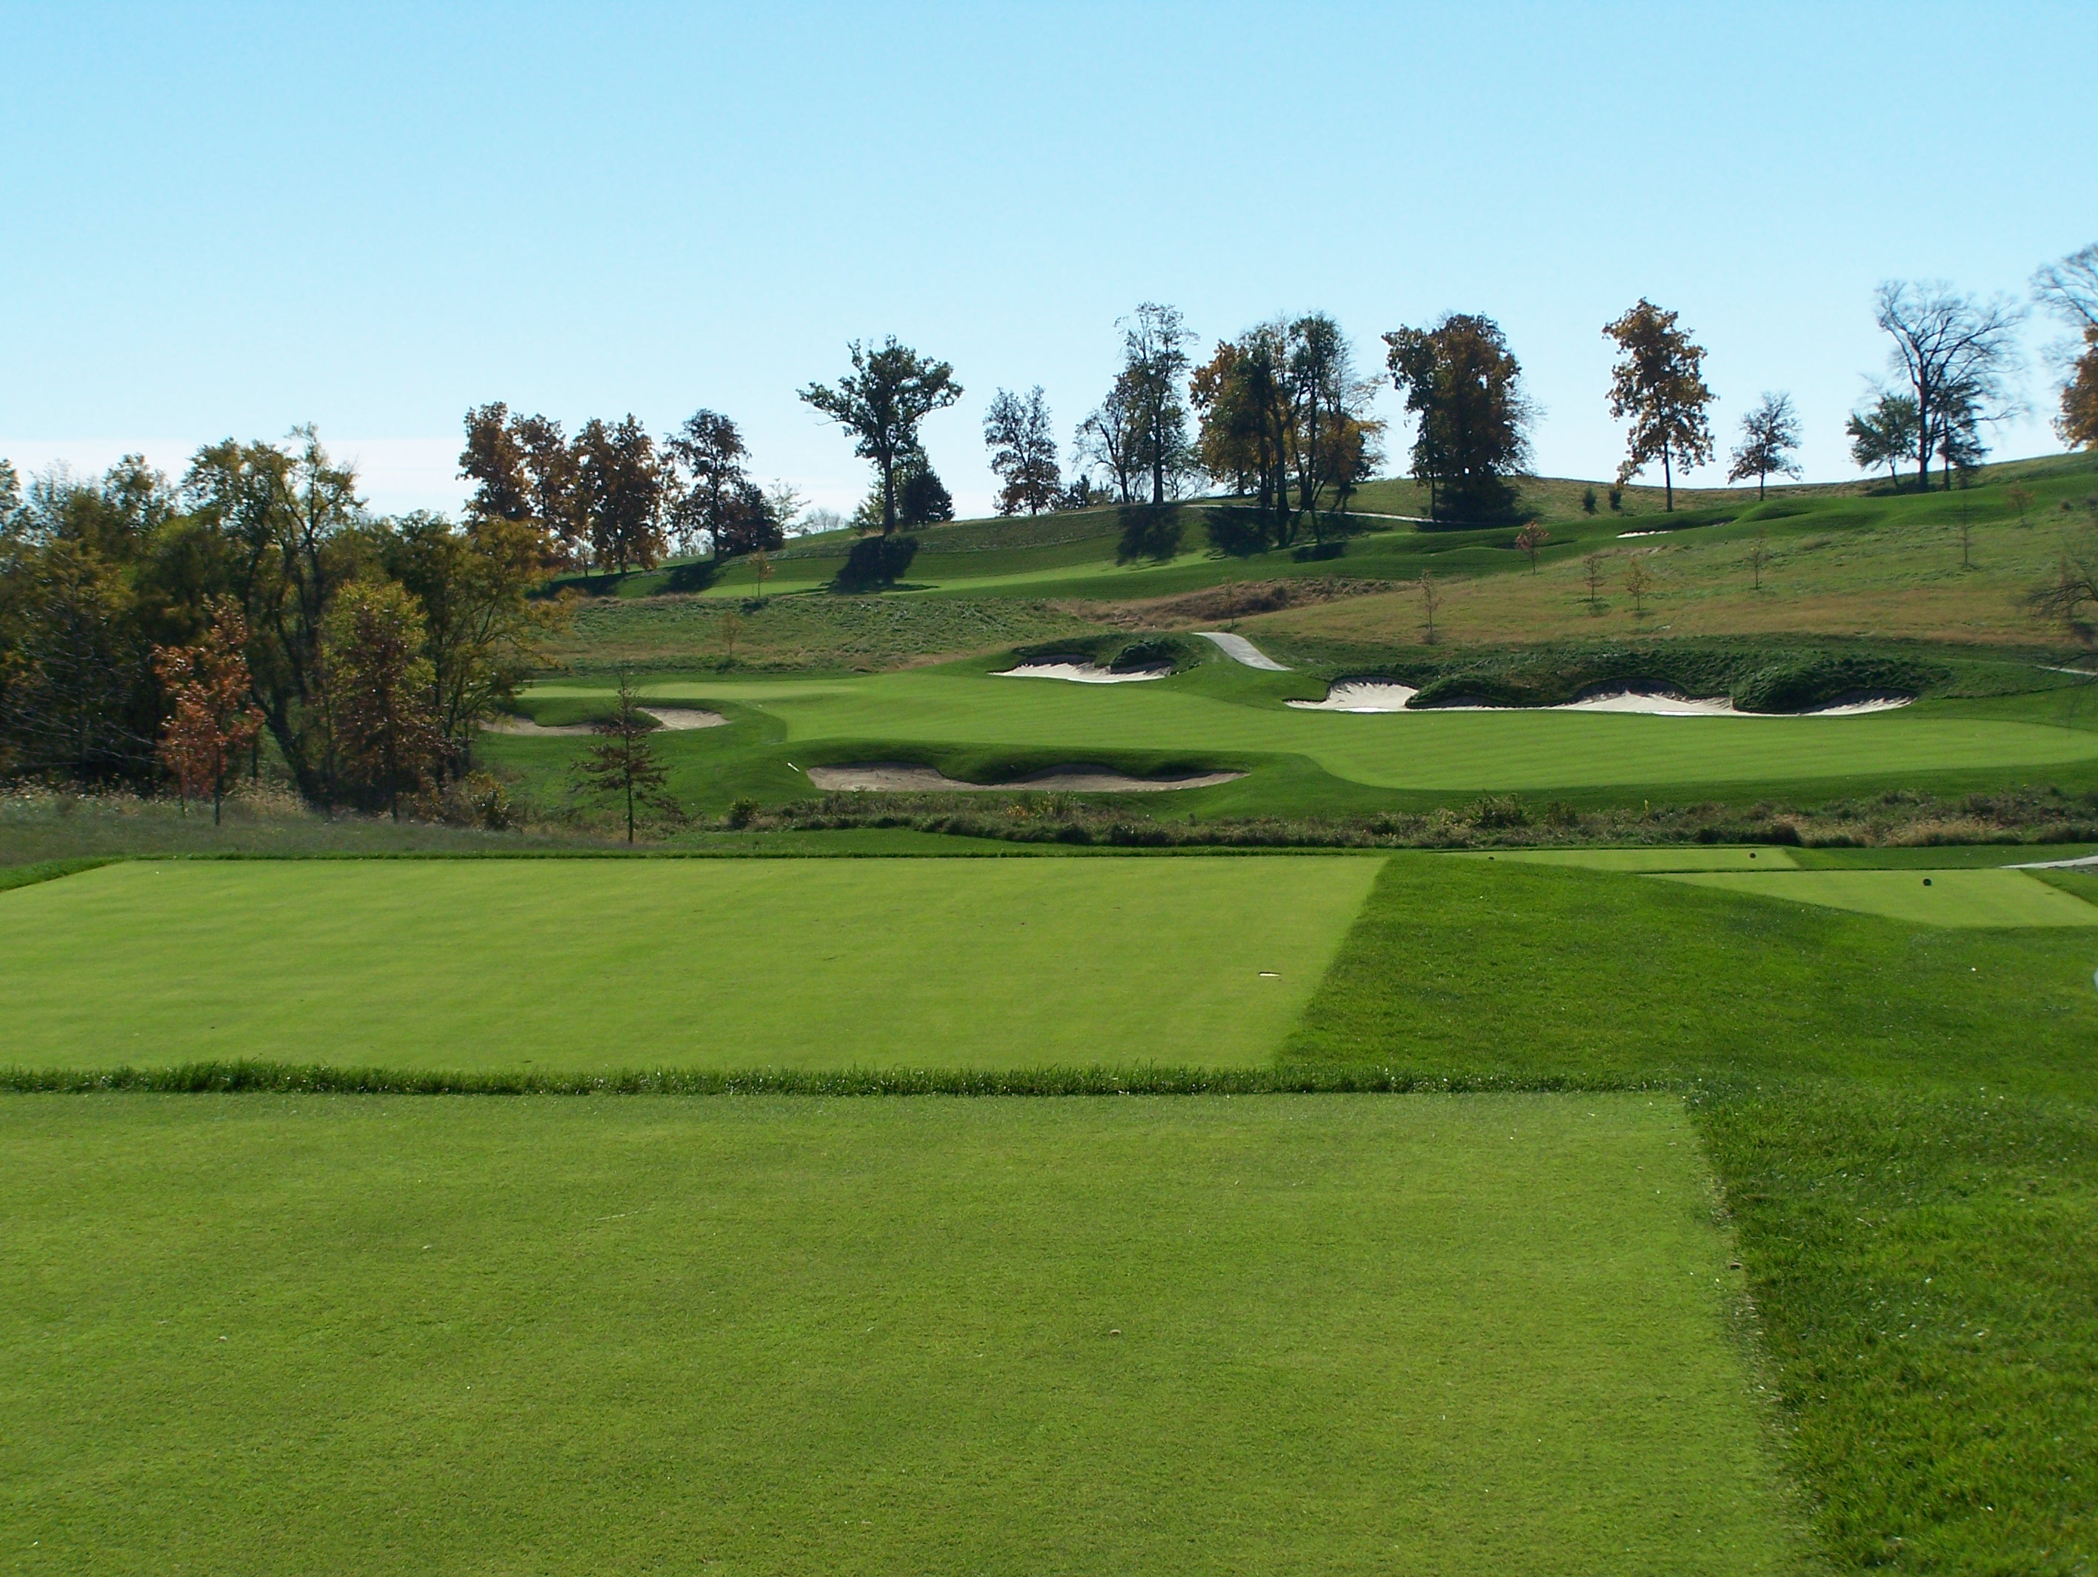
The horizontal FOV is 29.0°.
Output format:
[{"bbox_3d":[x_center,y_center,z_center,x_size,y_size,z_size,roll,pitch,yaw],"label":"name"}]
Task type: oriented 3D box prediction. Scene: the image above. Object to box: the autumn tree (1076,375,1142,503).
[{"bbox_3d":[5.080,-29.990,350.000,5.790,11.010,5.500,0,2,0],"label":"autumn tree"}]

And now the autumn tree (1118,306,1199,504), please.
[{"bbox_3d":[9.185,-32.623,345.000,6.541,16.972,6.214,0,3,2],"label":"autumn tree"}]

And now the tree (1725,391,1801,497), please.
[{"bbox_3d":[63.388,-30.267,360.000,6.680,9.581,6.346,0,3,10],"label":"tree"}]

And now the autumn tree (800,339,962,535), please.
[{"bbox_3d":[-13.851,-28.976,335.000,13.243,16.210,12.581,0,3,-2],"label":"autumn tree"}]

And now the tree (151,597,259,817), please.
[{"bbox_3d":[-20.300,-1.857,98.000,2.688,5.493,2.554,-1,3,-12],"label":"tree"}]

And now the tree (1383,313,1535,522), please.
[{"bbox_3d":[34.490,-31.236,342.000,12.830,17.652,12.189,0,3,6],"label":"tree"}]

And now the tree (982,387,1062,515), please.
[{"bbox_3d":[-2.343,-29.240,352.000,6.816,11.213,6.475,0,3,0],"label":"tree"}]

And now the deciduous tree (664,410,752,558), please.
[{"bbox_3d":[-30.280,-27.000,360.000,7.840,13.210,7.450,0,2,0],"label":"deciduous tree"}]

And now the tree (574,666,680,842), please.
[{"bbox_3d":[-9.593,-0.723,92.000,2.375,3.932,2.256,0,3,-6],"label":"tree"}]

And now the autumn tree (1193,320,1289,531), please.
[{"bbox_3d":[15.640,-29.010,330.000,7.990,17.170,7.590,0,2,0],"label":"autumn tree"}]

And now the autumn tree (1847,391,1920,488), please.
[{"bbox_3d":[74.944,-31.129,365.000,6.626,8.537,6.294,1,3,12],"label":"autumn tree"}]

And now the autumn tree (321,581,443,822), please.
[{"bbox_3d":[-16.910,-2.260,103.000,2.950,6.060,2.800,0,2,0],"label":"autumn tree"}]

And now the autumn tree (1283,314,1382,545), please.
[{"bbox_3d":[22.680,-28.900,325.000,7.730,18.090,7.350,0,2,0],"label":"autumn tree"}]

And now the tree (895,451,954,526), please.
[{"bbox_3d":[-11.190,-26.930,365.000,5.450,6.620,5.180,0,2,0],"label":"tree"}]

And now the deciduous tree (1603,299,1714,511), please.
[{"bbox_3d":[48.700,-30.670,325.000,8.910,16.910,8.470,0,2,0],"label":"deciduous tree"}]

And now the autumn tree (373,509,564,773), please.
[{"bbox_3d":[-17.040,-4.110,120.000,5.570,8.180,5.290,0,2,0],"label":"autumn tree"}]

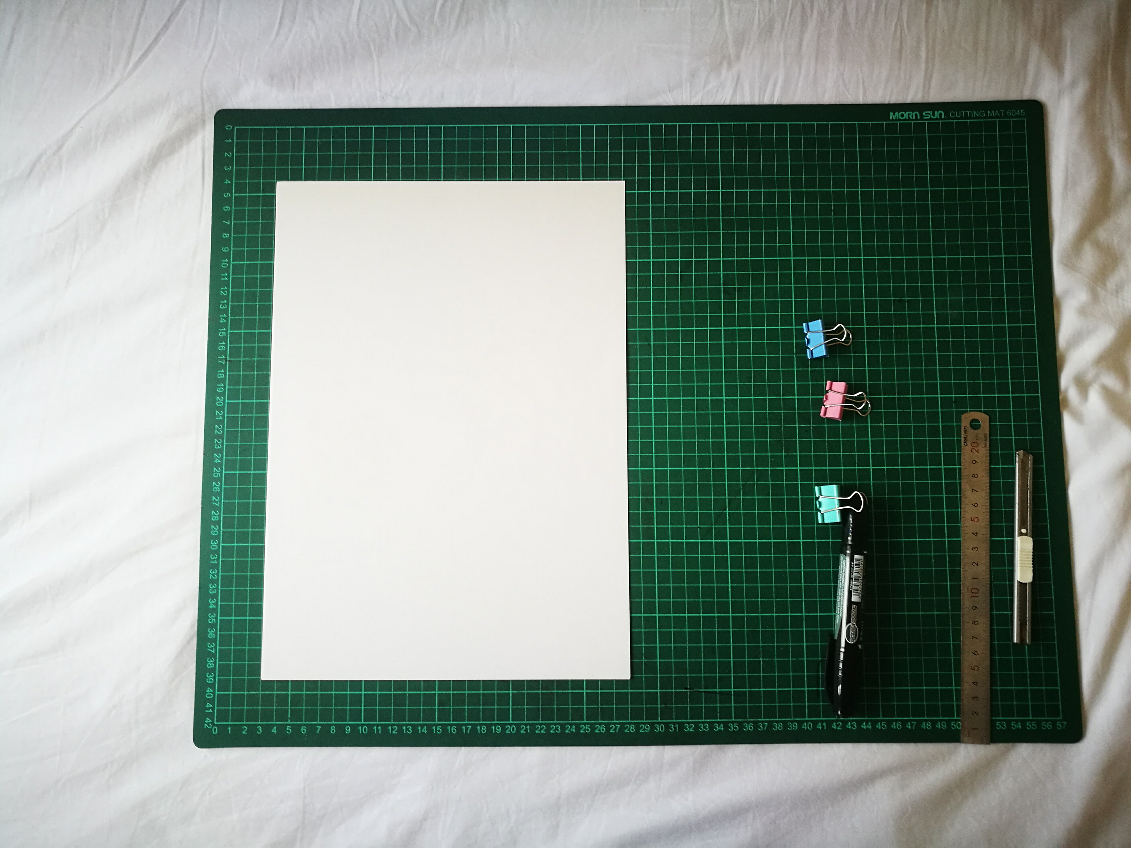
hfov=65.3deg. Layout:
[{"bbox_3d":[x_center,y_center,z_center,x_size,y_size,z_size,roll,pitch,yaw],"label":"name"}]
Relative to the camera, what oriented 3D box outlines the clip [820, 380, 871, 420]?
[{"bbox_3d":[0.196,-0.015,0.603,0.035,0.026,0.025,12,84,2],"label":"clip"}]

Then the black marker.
[{"bbox_3d":[0.189,0.121,0.593,0.025,0.018,0.149,4,84,1],"label":"black marker"}]

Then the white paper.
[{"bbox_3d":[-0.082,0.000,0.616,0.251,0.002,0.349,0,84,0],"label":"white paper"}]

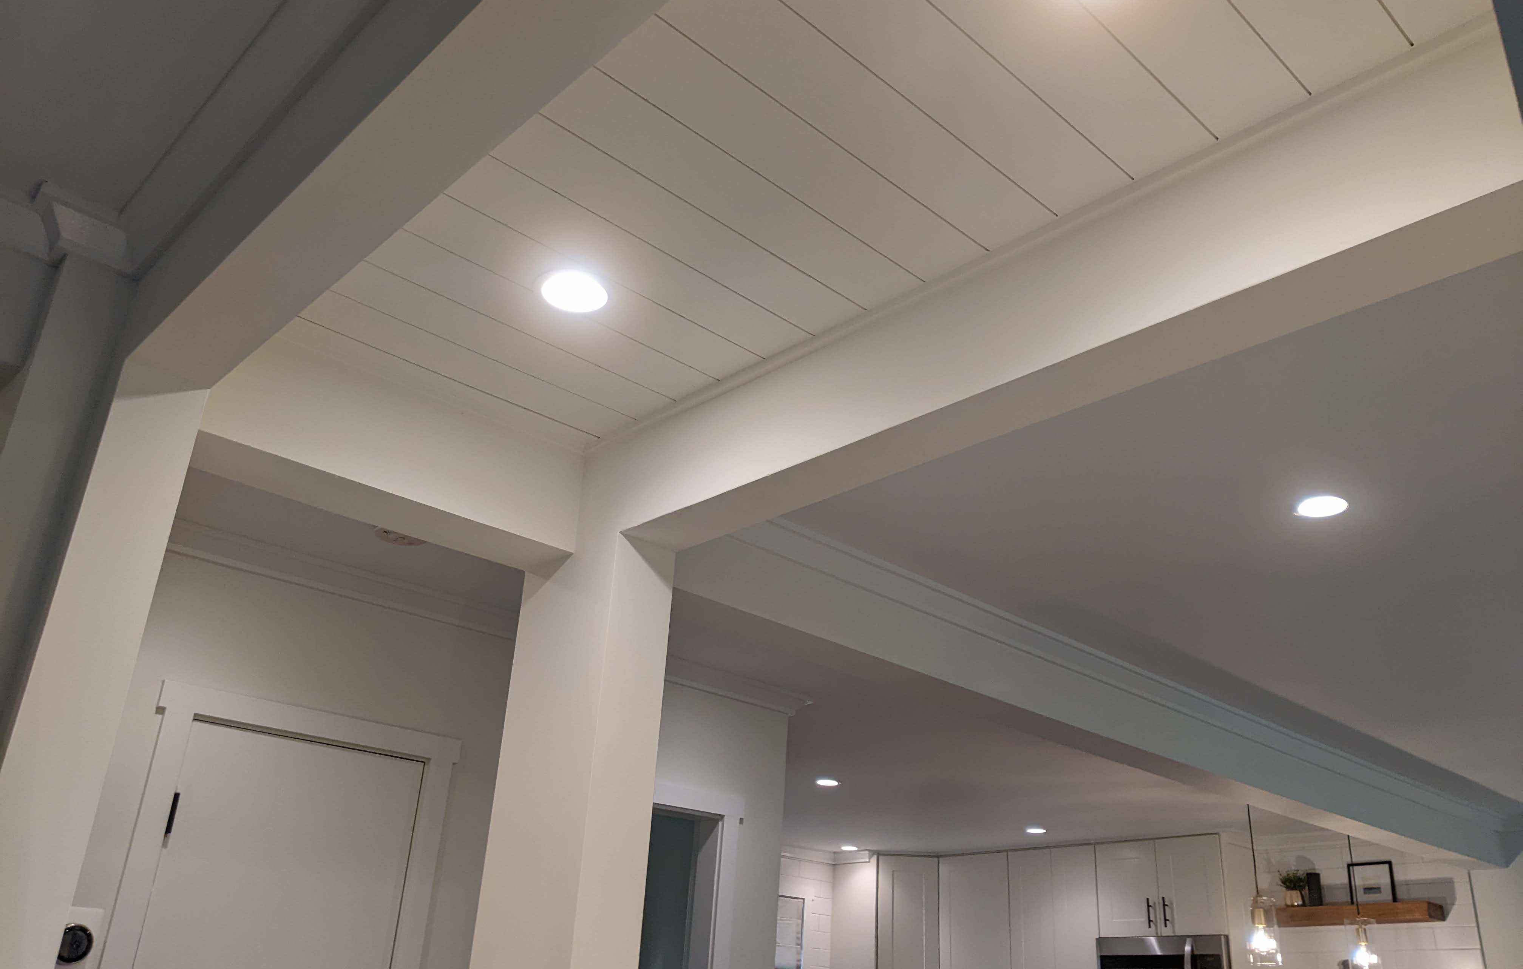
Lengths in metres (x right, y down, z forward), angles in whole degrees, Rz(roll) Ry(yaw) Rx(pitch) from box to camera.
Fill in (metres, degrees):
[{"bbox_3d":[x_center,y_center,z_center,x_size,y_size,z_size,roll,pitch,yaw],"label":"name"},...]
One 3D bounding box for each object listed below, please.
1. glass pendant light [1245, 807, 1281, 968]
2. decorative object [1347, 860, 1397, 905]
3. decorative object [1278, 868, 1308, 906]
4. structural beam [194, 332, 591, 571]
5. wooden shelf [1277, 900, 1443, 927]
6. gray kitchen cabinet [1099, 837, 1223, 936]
[{"bbox_3d":[2.025,1.612,4.865,0.124,0.669,0.124,23,-31,-38],"label":"glass pendant light"},{"bbox_3d":[3.132,2.053,6.093,0.045,0.213,0.225,23,-31,-38],"label":"decorative object"},{"bbox_3d":[2.837,2.156,6.336,0.140,0.190,0.145,23,-31,-38],"label":"decorative object"},{"bbox_3d":[-0.716,-0.062,2.241,0.773,0.229,0.175,23,-31,-38],"label":"structural beam"},{"bbox_3d":[2.989,2.215,6.126,0.200,0.080,0.917,23,-31,-38],"label":"wooden shelf"},{"bbox_3d":[2.340,2.294,6.698,0.390,0.508,0.766,23,-31,-38],"label":"gray kitchen cabinet"}]

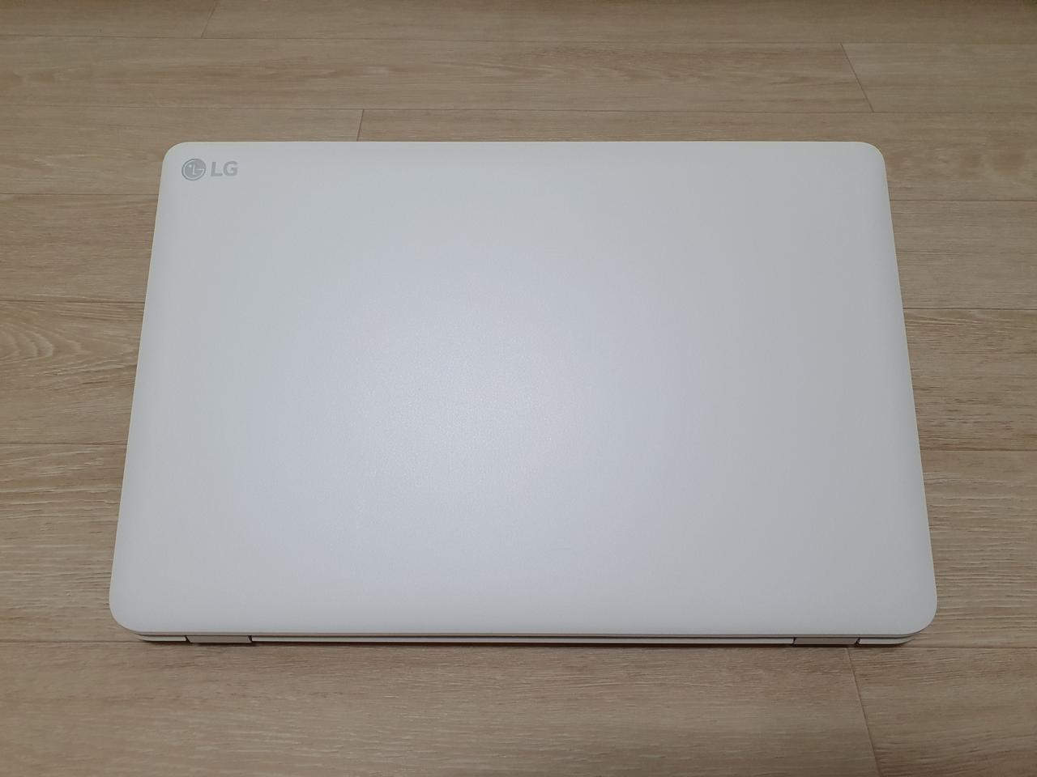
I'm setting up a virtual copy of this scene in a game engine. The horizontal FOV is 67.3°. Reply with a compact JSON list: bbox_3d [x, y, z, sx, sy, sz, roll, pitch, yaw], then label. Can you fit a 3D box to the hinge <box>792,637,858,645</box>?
[{"bbox_3d":[0.141,0.113,0.361,0.030,0.010,0.009,0,52,0],"label":"hinge"}]

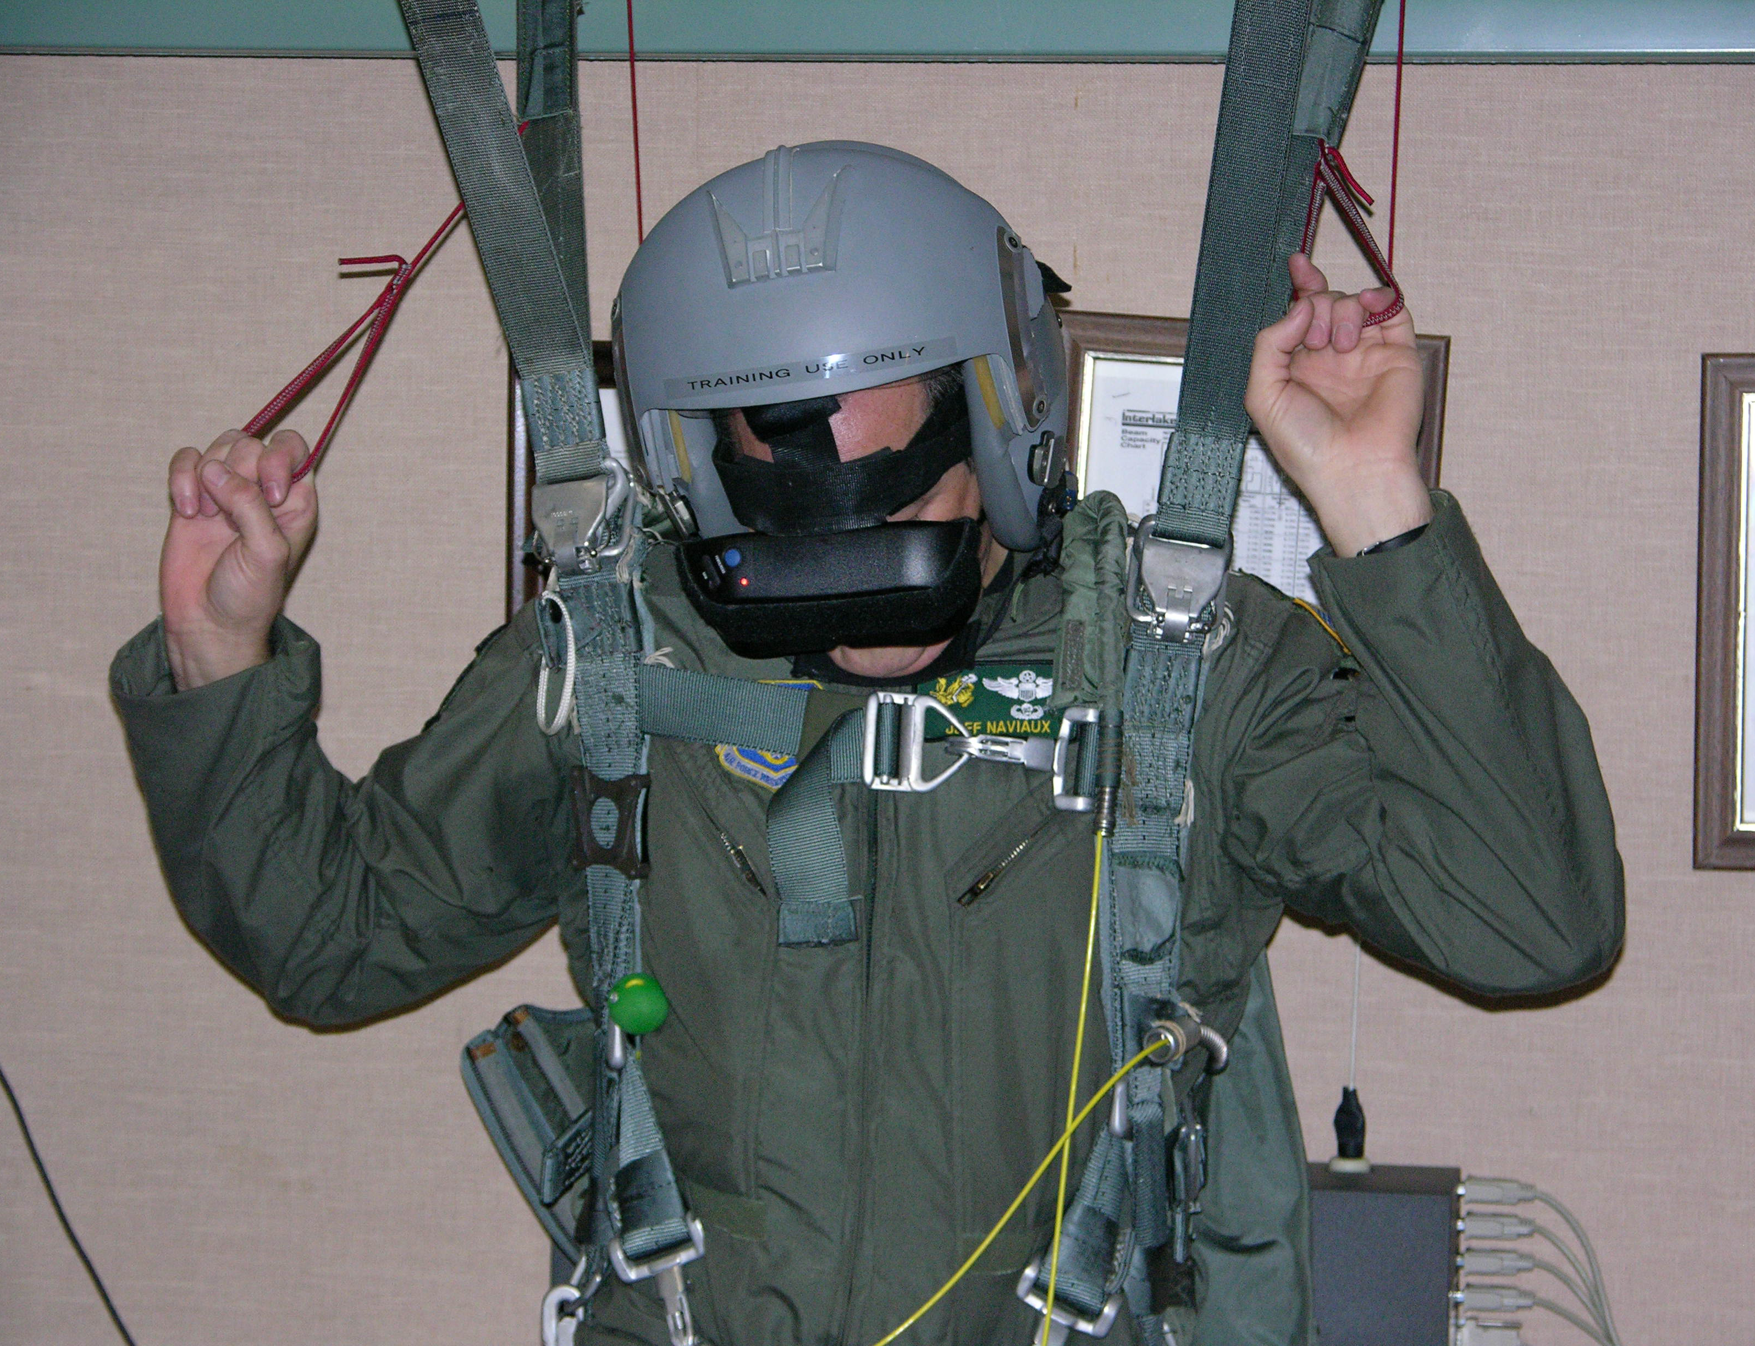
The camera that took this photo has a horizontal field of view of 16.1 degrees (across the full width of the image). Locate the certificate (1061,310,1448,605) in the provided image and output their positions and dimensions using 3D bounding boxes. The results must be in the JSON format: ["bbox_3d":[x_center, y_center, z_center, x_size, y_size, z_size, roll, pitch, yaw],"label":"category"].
[{"bbox_3d":[0.239,-0.062,4.220,0.275,0.350,0.020,4,6,0],"label":"certificate"}]

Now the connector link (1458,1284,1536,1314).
[{"bbox_3d":[0.420,0.425,4.220,0.052,0.016,0.031,0,6,0],"label":"connector link"}]

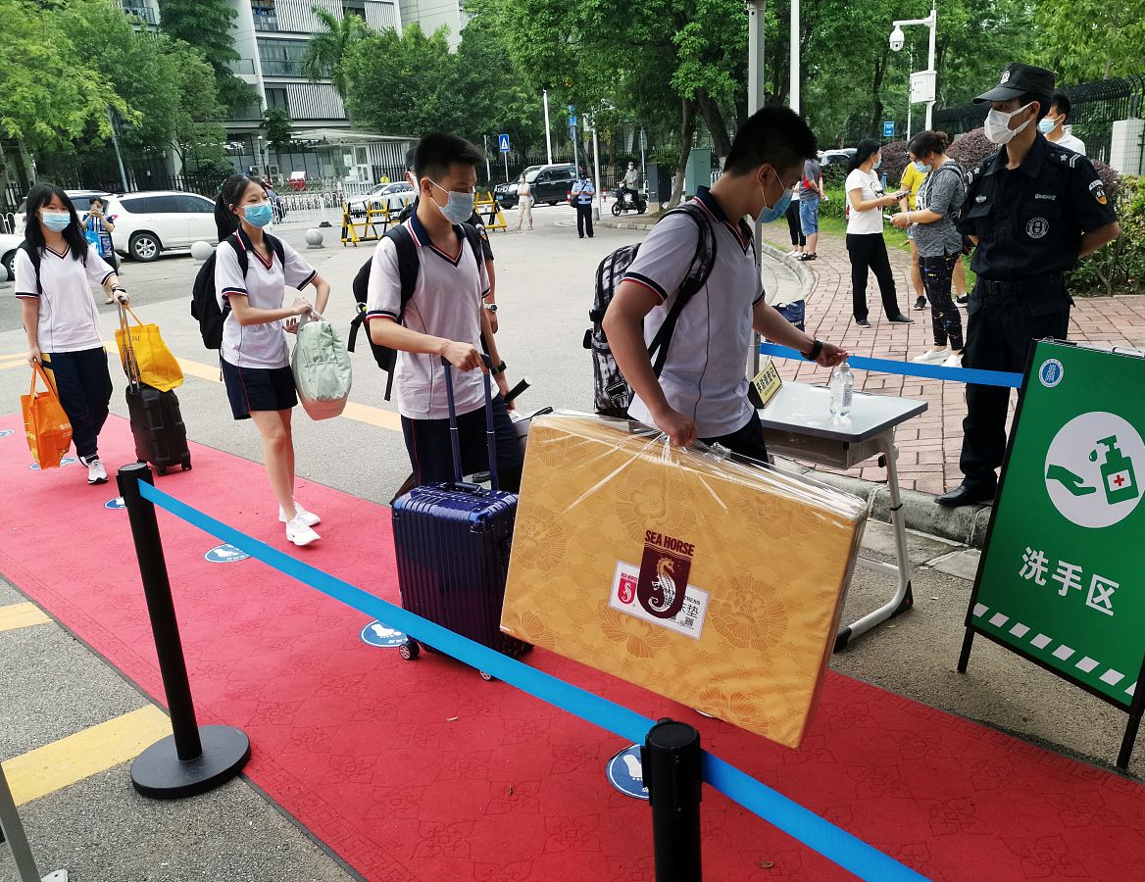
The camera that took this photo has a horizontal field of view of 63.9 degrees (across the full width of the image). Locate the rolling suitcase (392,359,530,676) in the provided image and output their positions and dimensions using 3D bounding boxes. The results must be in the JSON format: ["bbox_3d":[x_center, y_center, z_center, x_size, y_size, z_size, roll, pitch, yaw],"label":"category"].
[{"bbox_3d":[-0.389,0.247,3.125,0.385,1.044,0.250,6,19,28],"label":"rolling suitcase"}]

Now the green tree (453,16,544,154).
[{"bbox_3d":[-3.980,-18.563,50.000,6.000,9.000,6.000,-3,16,0],"label":"green tree"}]

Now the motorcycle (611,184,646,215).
[{"bbox_3d":[1.843,-7.867,29.995,1.620,1.060,0.620,-18,22,-42],"label":"motorcycle"}]

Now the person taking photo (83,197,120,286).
[{"bbox_3d":[-7.454,-3.008,14.571,0.550,1.610,0.420,-11,18,-22],"label":"person taking photo"}]

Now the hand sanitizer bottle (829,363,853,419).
[{"bbox_3d":[0.919,-0.190,3.131,0.070,0.210,0.077,4,18,23],"label":"hand sanitizer bottle"}]

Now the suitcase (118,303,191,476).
[{"bbox_3d":[-2.558,-0.348,5.552,0.215,1.063,0.350,-18,22,-40],"label":"suitcase"}]

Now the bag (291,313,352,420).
[{"bbox_3d":[-1.060,-0.308,3.866,0.250,0.420,0.200,-12,18,-28],"label":"bag"}]

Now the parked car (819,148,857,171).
[{"bbox_3d":[12.112,-12.199,41.000,4.500,1.550,1.800,-15,20,-33],"label":"parked car"}]

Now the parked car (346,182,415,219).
[{"bbox_3d":[-7.322,-10.403,39.500,4.600,1.480,1.800,-17,21,-38],"label":"parked car"}]

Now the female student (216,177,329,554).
[{"bbox_3d":[-1.320,-0.335,4.098,0.430,1.630,0.470,11,21,41],"label":"female student"}]

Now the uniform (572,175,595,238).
[{"bbox_3d":[0.241,-6.043,23.756,0.600,1.540,0.360,-3,16,1],"label":"uniform"}]

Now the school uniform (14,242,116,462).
[{"bbox_3d":[-2.803,-0.486,5.189,0.500,1.270,0.310,-17,21,-39],"label":"school uniform"}]

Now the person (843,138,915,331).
[{"bbox_3d":[2.749,-1.841,8.159,0.500,1.590,0.460,12,22,42],"label":"person"}]

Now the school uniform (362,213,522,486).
[{"bbox_3d":[-0.428,-0.278,3.229,0.350,1.030,0.490,12,22,42],"label":"school uniform"}]

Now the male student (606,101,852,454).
[{"bbox_3d":[0.447,-0.058,2.669,0.640,1.720,0.660,5,18,26],"label":"male student"}]

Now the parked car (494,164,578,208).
[{"bbox_3d":[-1.479,-11.908,42.829,4.650,1.780,1.860,-17,21,-39],"label":"parked car"}]

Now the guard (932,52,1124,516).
[{"bbox_3d":[1.778,-0.577,3.645,0.400,1.750,0.600,-9,17,-19],"label":"guard"}]

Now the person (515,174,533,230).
[{"bbox_3d":[-1.448,-7.197,27.709,0.460,1.570,0.360,4,18,23],"label":"person"}]

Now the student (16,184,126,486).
[{"bbox_3d":[-2.961,-0.639,5.436,0.620,1.680,0.480,-15,20,-33],"label":"student"}]

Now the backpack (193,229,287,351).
[{"bbox_3d":[-1.568,-0.702,4.304,0.270,0.470,0.330,11,22,40],"label":"backpack"}]

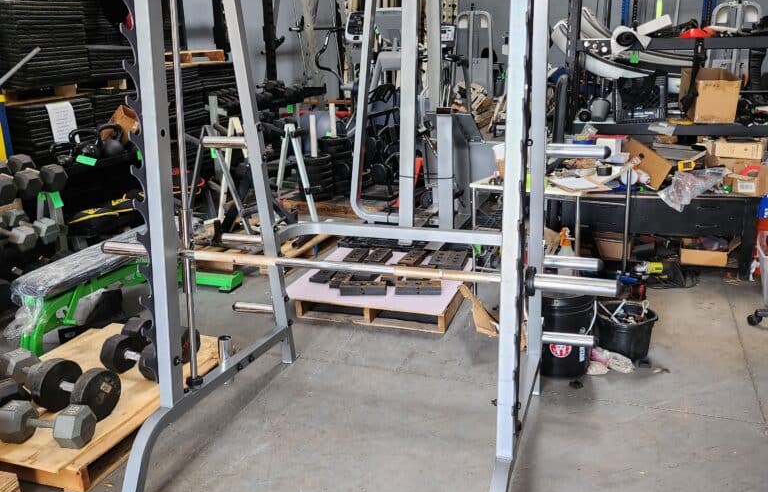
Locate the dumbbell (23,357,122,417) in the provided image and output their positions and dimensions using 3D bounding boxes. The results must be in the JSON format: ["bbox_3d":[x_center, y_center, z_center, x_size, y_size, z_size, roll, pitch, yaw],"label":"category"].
[{"bbox_3d":[-1.229,0.572,2.830,0.291,0.208,0.208,5,18,21],"label":"dumbbell"}]

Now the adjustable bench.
[{"bbox_3d":[-1.469,0.205,4.019,0.680,0.449,1.357,4,18,17],"label":"adjustable bench"}]

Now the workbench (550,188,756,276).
[{"bbox_3d":[1.723,-0.145,4.729,1.228,0.542,0.580,2,17,10],"label":"workbench"}]

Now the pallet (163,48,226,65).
[{"bbox_3d":[-2.062,-1.500,5.824,1.050,0.120,1.070,5,12,20],"label":"pallet"}]

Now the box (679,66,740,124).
[{"bbox_3d":[2.705,-1.246,5.900,0.360,0.430,0.310,-1,12,-8],"label":"box"}]

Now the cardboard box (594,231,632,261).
[{"bbox_3d":[1.868,0.004,5.780,0.260,0.200,0.220,-2,12,-10],"label":"cardboard box"}]

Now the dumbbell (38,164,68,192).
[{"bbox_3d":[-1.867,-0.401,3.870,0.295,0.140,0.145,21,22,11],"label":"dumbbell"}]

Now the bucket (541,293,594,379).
[{"bbox_3d":[0.911,0.434,3.591,0.310,0.385,0.310,3,12,15],"label":"bucket"}]

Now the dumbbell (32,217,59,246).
[{"bbox_3d":[-1.979,-0.112,3.980,0.300,0.130,0.140,19,16,13],"label":"dumbbell"}]

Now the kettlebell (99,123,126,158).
[{"bbox_3d":[-1.835,-0.713,4.800,0.180,0.260,0.165,-4,12,-20],"label":"kettlebell"}]

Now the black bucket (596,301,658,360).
[{"bbox_3d":[1.186,0.423,3.482,0.283,0.208,0.283,4,18,17],"label":"black bucket"}]

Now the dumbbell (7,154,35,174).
[{"bbox_3d":[-2.025,-0.441,4.150,0.320,0.140,0.145,19,16,13],"label":"dumbbell"}]

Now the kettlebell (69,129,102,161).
[{"bbox_3d":[-1.927,-0.651,4.600,0.190,0.225,0.175,-8,18,-21],"label":"kettlebell"}]

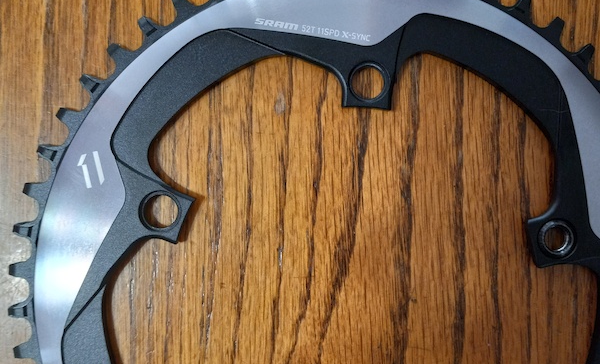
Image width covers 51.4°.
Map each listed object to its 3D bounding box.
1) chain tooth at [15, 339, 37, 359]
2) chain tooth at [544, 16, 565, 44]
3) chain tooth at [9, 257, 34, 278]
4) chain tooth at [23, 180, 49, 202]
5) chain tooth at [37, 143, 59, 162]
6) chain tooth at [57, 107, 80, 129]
[{"bbox_3d":[-0.086,0.053,0.195,0.006,0.003,0.005,-11,90,-1],"label":"chain tooth"},{"bbox_3d":[0.081,-0.049,0.199,0.006,0.003,0.007,38,89,-1],"label":"chain tooth"},{"bbox_3d":[-0.087,0.028,0.195,0.007,0.003,0.006,3,90,-1],"label":"chain tooth"},{"bbox_3d":[-0.083,0.003,0.195,0.006,0.003,0.005,17,89,-1],"label":"chain tooth"},{"bbox_3d":[-0.078,-0.009,0.196,0.007,0.003,0.006,24,89,-1],"label":"chain tooth"},{"bbox_3d":[-0.072,-0.020,0.196,0.007,0.003,0.006,31,89,-1],"label":"chain tooth"}]

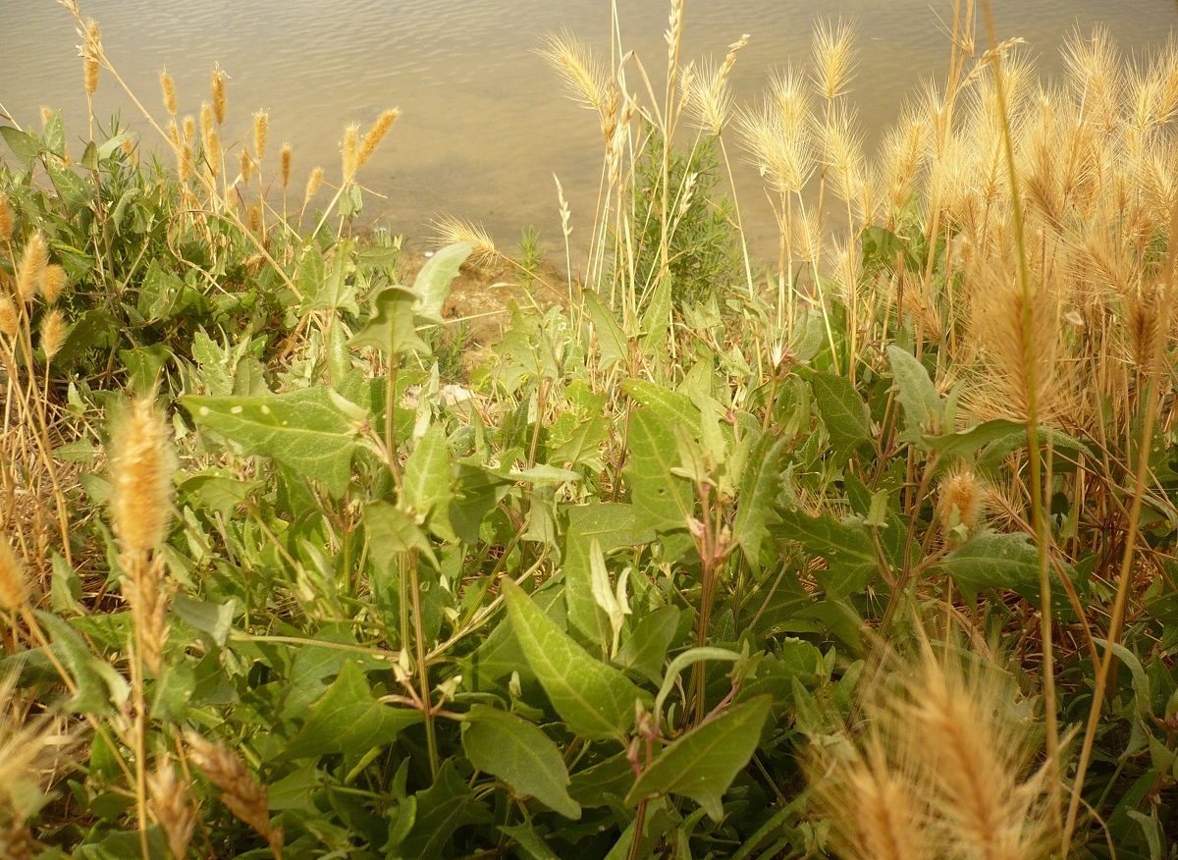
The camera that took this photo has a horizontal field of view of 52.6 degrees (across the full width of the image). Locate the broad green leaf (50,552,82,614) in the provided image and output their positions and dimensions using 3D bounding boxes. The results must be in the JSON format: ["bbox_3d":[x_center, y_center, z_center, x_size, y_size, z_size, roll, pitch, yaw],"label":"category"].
[{"bbox_3d":[-0.287,0.083,0.650,0.019,0.012,0.037,-20,63,-14],"label":"broad green leaf"}]

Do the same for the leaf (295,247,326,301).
[{"bbox_3d":[-0.245,-0.138,1.050,0.030,0.049,0.013,-4,-4,-12],"label":"leaf"}]

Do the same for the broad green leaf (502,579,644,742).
[{"bbox_3d":[-0.010,0.088,0.470,0.034,0.013,0.078,-34,67,-17],"label":"broad green leaf"}]

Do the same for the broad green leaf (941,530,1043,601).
[{"bbox_3d":[0.201,0.067,0.580,0.057,0.017,0.040,0,49,11],"label":"broad green leaf"}]

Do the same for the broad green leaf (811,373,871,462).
[{"bbox_3d":[0.148,-0.013,0.700,0.034,0.013,0.051,-31,73,2],"label":"broad green leaf"}]

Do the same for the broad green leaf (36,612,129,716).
[{"bbox_3d":[-0.204,0.091,0.470,0.030,0.016,0.051,-34,67,-28],"label":"broad green leaf"}]

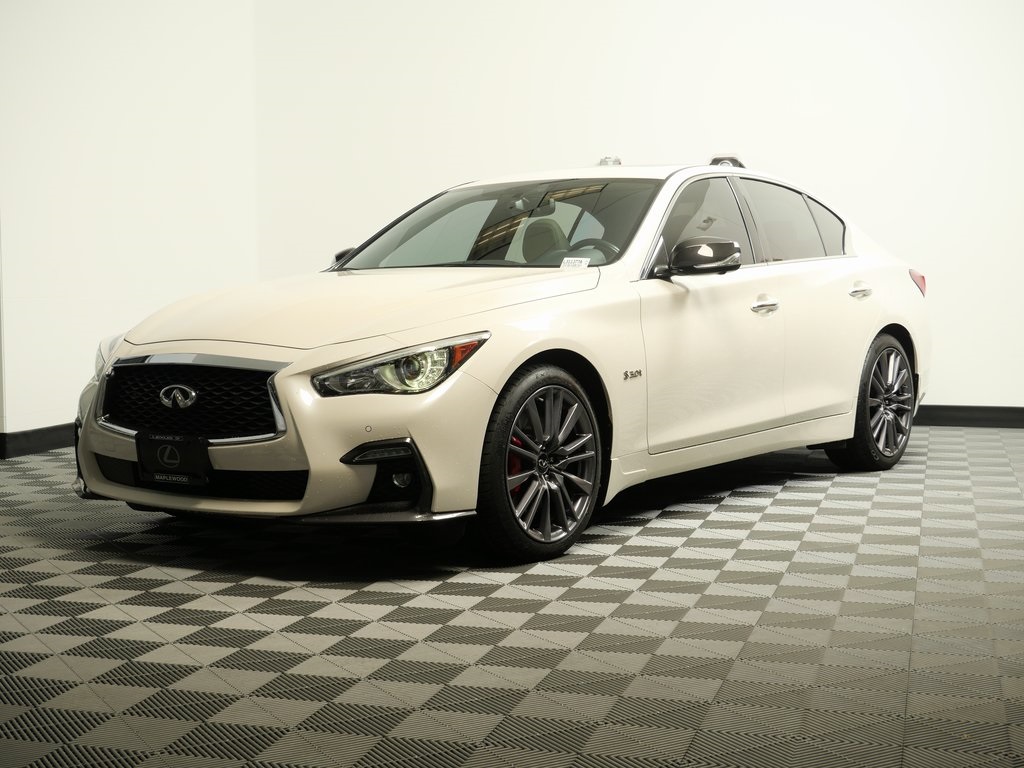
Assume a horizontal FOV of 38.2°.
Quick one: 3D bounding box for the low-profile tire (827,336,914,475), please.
[{"bbox_3d":[1.748,0.089,7.246,0.265,0.670,0.670,2,5,37],"label":"low-profile tire"}]

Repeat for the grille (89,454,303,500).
[{"bbox_3d":[-1.043,0.298,4.805,1.010,0.120,0.120,2,5,37],"label":"grille"}]

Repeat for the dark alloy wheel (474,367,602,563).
[{"bbox_3d":[0.044,0.250,4.967,0.245,0.675,0.675,2,5,37],"label":"dark alloy wheel"}]

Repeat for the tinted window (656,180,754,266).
[{"bbox_3d":[0.717,-0.644,5.873,0.090,0.440,0.920,-31,-15,34],"label":"tinted window"}]

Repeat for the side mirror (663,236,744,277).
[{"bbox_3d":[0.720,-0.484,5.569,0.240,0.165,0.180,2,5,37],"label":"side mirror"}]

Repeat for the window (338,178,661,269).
[{"bbox_3d":[-0.056,-0.642,6.068,1.370,0.110,0.790,2,37,37],"label":"window"}]

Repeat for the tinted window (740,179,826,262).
[{"bbox_3d":[1.204,-0.714,6.518,0.090,0.420,0.780,-31,-15,34],"label":"tinted window"}]

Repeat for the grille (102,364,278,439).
[{"bbox_3d":[-1.044,0.051,4.789,0.850,0.230,0.110,2,5,37],"label":"grille"}]

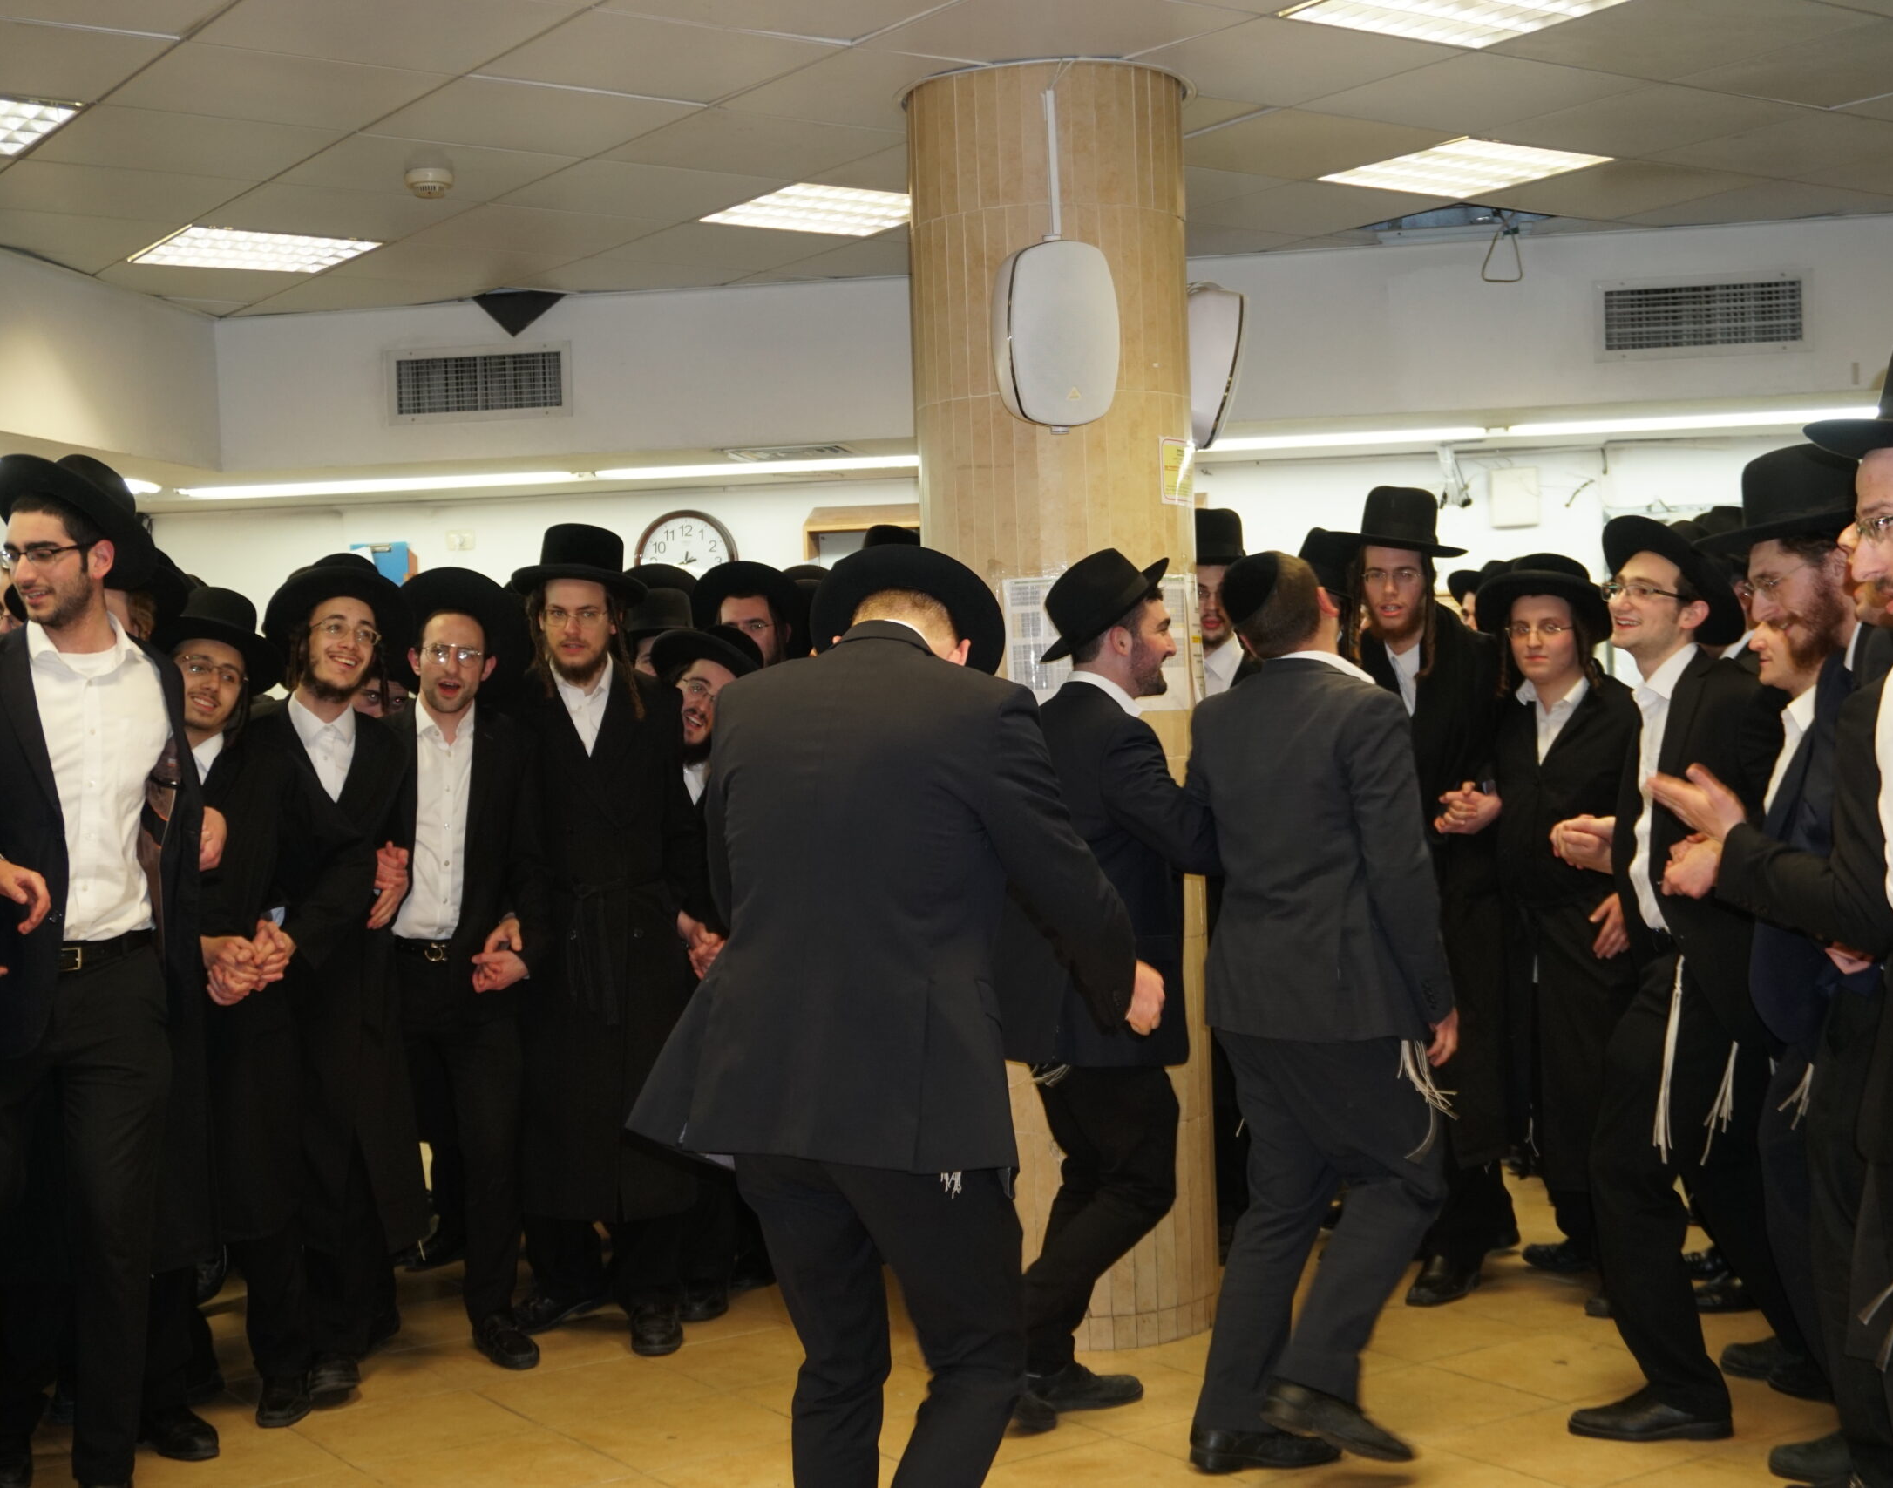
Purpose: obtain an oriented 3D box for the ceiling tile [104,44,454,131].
[{"bbox_3d":[-1.443,-1.418,5.335,0.600,0.020,0.600,-2,1,-35],"label":"ceiling tile"}]

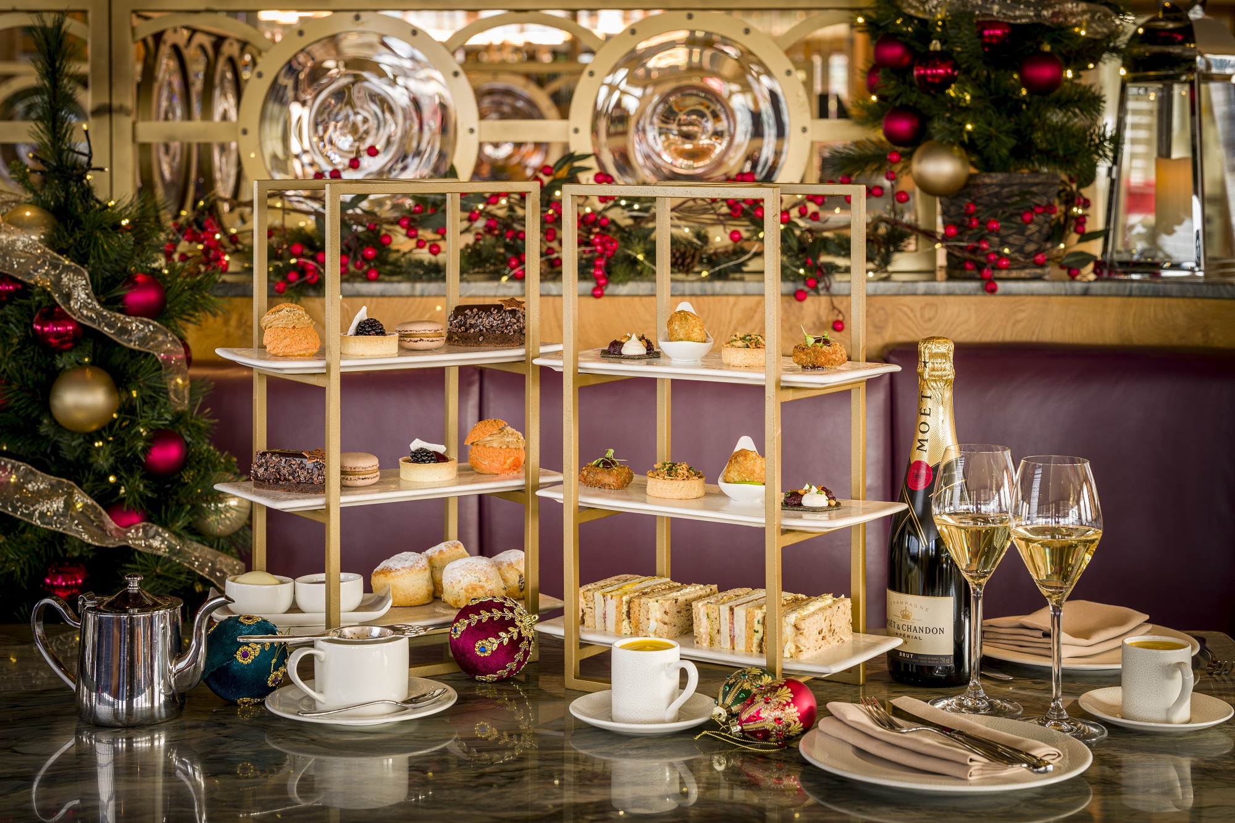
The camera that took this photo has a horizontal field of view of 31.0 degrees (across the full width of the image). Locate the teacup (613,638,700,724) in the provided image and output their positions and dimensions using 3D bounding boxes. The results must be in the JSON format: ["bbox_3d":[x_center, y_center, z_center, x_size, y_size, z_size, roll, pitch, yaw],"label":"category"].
[{"bbox_3d":[0.035,0.232,1.913,0.083,0.062,0.059,5,9,38],"label":"teacup"}]

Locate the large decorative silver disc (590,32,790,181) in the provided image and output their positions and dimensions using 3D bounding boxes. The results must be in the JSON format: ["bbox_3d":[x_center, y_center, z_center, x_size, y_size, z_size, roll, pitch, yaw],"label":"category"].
[{"bbox_3d":[0.095,-0.367,2.920,0.268,0.268,0.045,0,6,4],"label":"large decorative silver disc"}]

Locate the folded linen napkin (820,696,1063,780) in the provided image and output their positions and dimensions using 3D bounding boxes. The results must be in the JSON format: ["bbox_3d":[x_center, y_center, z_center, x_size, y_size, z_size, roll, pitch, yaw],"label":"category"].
[{"bbox_3d":[0.252,0.254,1.755,0.082,0.033,0.168,-6,9,-42],"label":"folded linen napkin"}]

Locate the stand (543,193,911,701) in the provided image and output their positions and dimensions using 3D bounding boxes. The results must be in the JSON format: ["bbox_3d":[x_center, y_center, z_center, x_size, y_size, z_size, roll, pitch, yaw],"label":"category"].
[{"bbox_3d":[0.092,0.025,2.022,0.312,0.459,0.162,4,8,34],"label":"stand"}]

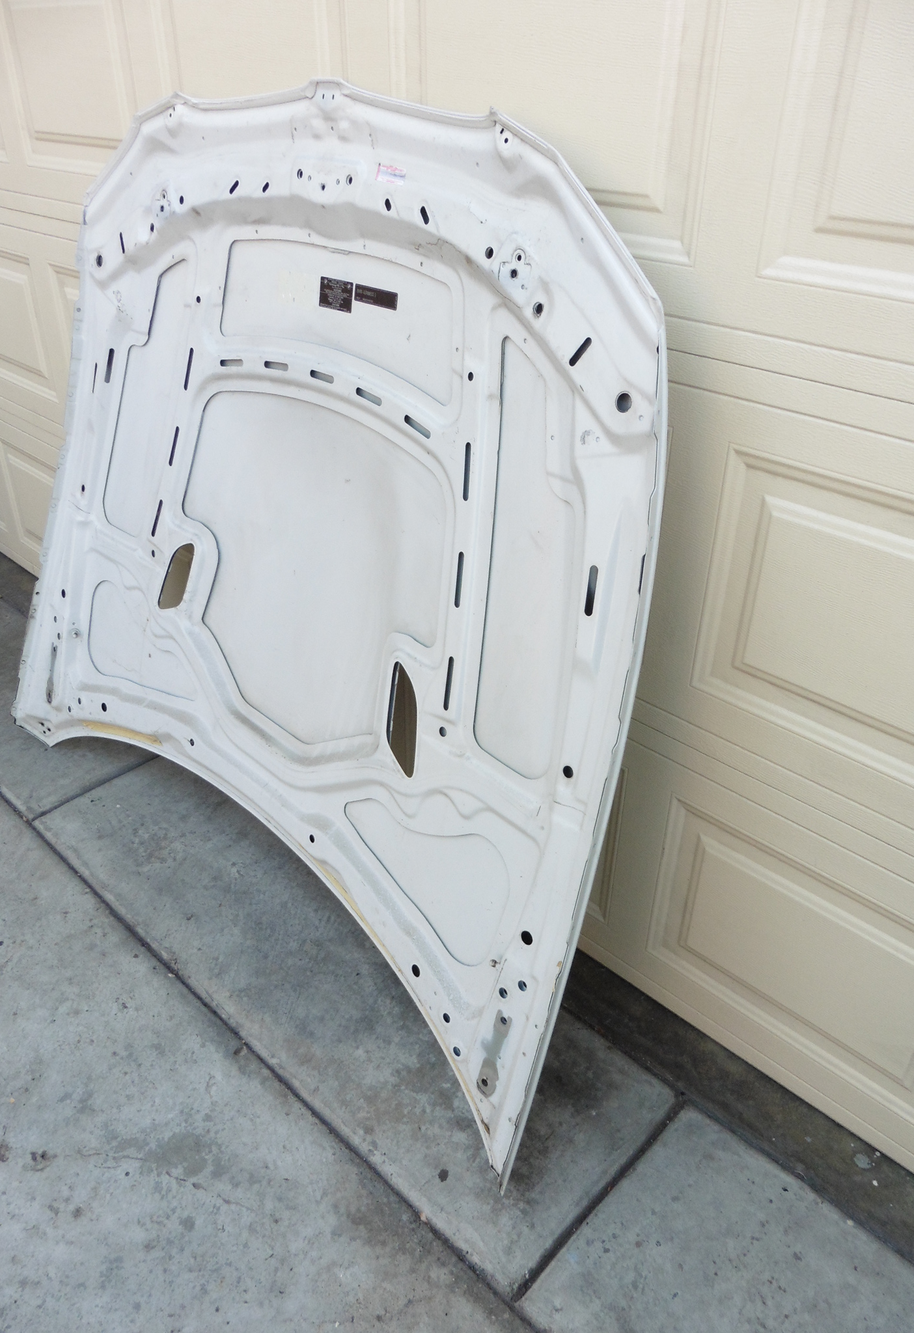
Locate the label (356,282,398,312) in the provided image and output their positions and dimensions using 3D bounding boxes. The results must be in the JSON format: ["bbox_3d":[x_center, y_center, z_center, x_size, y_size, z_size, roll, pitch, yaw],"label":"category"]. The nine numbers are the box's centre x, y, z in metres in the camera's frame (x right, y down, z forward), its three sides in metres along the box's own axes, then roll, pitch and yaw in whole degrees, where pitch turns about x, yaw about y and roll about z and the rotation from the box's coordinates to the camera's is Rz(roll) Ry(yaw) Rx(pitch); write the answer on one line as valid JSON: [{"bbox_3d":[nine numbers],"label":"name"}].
[{"bbox_3d":[-0.117,-0.531,1.327,0.091,0.024,0.005,29,32,36],"label":"label"}]

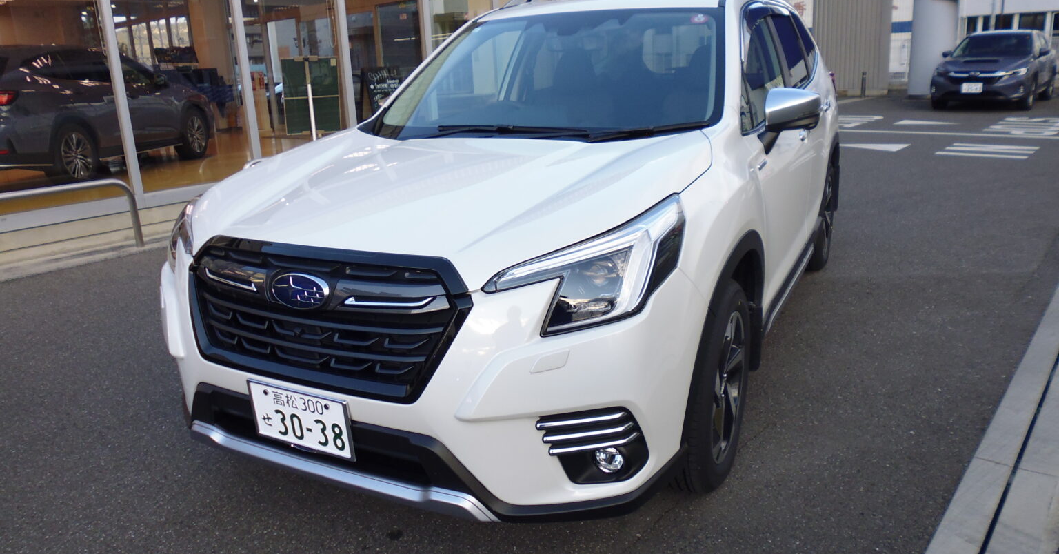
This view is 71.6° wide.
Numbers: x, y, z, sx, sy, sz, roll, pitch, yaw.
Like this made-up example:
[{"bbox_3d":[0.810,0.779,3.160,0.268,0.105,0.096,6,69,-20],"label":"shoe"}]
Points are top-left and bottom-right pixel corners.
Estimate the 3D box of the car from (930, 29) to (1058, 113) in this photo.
[{"bbox_3d":[10.017,-4.472,15.668,1.800,1.500,4.750,12,22,39],"label":"car"}]

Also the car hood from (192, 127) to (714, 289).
[{"bbox_3d":[-0.318,-0.280,2.290,1.580,0.285,1.080,6,19,27],"label":"car hood"}]

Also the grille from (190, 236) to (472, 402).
[{"bbox_3d":[-0.574,0.093,1.914,0.970,0.355,0.140,6,19,27],"label":"grille"}]

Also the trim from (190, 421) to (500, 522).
[{"bbox_3d":[-0.564,0.499,1.973,1.090,0.103,0.115,6,19,27],"label":"trim"}]

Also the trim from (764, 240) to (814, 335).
[{"bbox_3d":[1.268,0.035,3.538,0.045,0.050,1.580,6,19,27],"label":"trim"}]

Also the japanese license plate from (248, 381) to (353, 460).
[{"bbox_3d":[-0.592,0.367,1.889,0.332,0.168,0.020,6,19,27],"label":"japanese license plate"}]

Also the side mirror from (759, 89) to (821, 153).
[{"bbox_3d":[0.953,-0.566,2.692,0.210,0.250,0.190,6,19,27],"label":"side mirror"}]

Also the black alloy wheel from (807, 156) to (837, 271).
[{"bbox_3d":[1.786,-0.397,4.683,0.230,0.700,0.700,6,19,27],"label":"black alloy wheel"}]

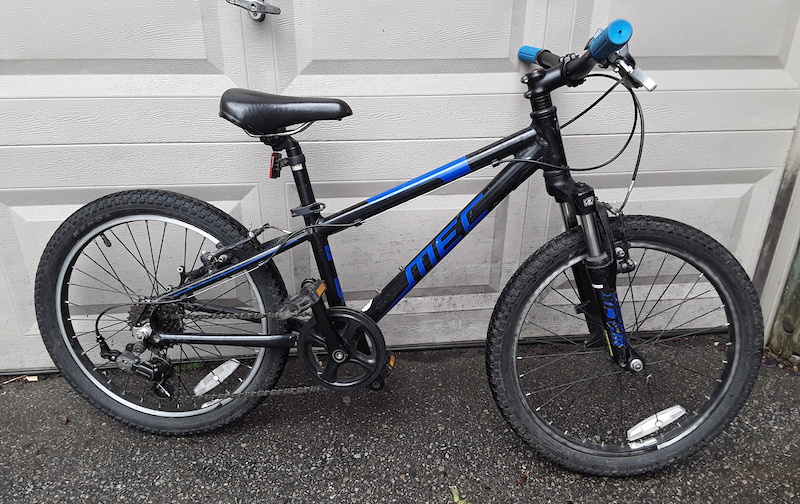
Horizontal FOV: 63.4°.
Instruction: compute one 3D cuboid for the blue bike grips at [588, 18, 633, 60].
[{"bbox_3d":[0.292,-0.292,0.895,0.034,0.034,0.118,3,8,6],"label":"blue bike grips"}]

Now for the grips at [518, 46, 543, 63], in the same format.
[{"bbox_3d":[0.271,-0.391,1.289,0.033,0.033,0.117,-1,20,-12],"label":"grips"}]

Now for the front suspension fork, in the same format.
[{"bbox_3d":[0.356,0.041,1.178,0.080,0.357,0.143,-17,11,2],"label":"front suspension fork"}]

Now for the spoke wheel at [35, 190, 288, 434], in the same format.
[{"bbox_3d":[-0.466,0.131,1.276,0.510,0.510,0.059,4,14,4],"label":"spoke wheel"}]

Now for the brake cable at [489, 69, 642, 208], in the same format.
[{"bbox_3d":[0.288,-0.188,1.103,0.245,0.235,0.168,4,14,4],"label":"brake cable"}]

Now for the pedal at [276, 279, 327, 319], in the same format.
[{"bbox_3d":[-0.167,0.079,1.097,0.092,0.031,0.092,-34,8,12],"label":"pedal"}]

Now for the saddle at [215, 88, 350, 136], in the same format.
[{"bbox_3d":[-0.206,-0.248,1.161,0.252,0.084,0.148,4,14,4],"label":"saddle"}]

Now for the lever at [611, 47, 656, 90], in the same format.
[{"bbox_3d":[0.334,-0.267,0.939,0.039,0.082,0.092,-42,12,7],"label":"lever"}]

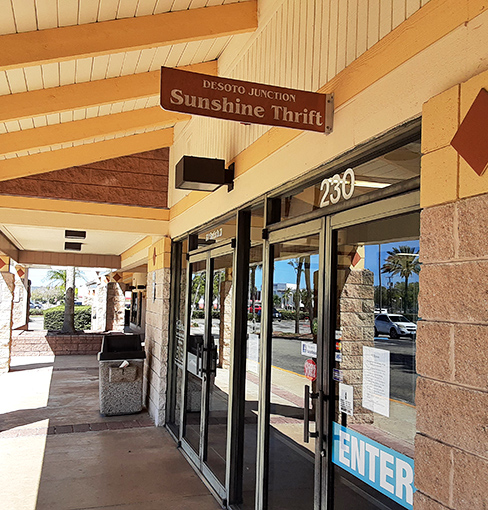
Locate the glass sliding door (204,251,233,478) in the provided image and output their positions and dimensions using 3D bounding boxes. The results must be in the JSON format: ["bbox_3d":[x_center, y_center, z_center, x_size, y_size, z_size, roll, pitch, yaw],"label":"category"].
[{"bbox_3d":[-0.237,1.012,4.878,0.070,2.100,0.900,3,-5,-18],"label":"glass sliding door"}]

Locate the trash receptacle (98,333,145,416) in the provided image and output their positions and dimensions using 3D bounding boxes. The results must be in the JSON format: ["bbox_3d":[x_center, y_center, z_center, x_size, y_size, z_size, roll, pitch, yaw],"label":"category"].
[{"bbox_3d":[-1.830,1.749,7.900,0.610,1.120,0.600,4,-5,-20],"label":"trash receptacle"}]

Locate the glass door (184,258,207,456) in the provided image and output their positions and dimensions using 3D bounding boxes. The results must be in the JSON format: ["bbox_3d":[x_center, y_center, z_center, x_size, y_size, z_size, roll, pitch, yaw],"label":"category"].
[{"bbox_3d":[-0.516,1.070,5.721,0.070,2.100,0.920,3,-5,-18],"label":"glass door"}]

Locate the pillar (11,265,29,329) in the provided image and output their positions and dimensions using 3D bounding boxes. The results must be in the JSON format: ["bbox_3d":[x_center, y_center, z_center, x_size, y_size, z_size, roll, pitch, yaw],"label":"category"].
[{"bbox_3d":[-6.945,1.317,16.453,0.600,2.000,0.500,3,-5,-18],"label":"pillar"}]

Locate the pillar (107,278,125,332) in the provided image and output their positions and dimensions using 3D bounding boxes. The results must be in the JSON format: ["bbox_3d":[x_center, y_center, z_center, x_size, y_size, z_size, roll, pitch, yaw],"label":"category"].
[{"bbox_3d":[-4.280,1.597,17.792,0.580,1.900,0.550,3,-5,-18],"label":"pillar"}]

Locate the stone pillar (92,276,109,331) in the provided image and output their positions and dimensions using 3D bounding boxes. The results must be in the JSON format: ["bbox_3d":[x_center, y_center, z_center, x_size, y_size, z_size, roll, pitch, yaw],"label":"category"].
[{"bbox_3d":[-5.931,2.095,22.384,0.600,2.400,0.550,3,-5,-18],"label":"stone pillar"}]

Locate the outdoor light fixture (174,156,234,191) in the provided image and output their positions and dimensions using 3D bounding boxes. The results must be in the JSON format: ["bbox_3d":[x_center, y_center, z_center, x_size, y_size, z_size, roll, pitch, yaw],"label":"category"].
[{"bbox_3d":[-0.309,-0.639,4.217,0.400,0.210,0.310,3,-5,-18],"label":"outdoor light fixture"}]

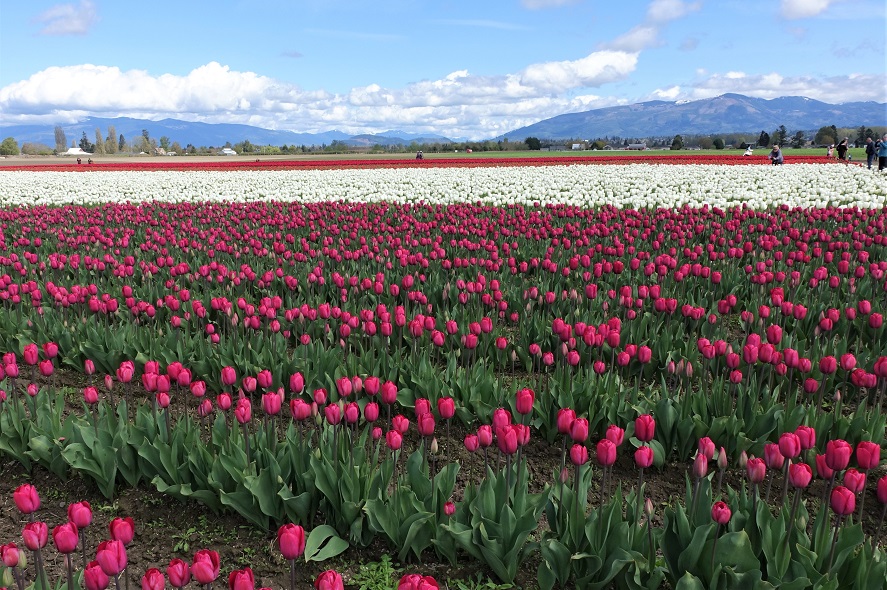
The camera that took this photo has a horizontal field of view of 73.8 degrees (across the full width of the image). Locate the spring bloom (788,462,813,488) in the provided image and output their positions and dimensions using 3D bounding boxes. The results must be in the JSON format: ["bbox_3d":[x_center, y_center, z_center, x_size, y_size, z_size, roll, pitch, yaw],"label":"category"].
[{"bbox_3d":[0.930,0.470,1.536,0.058,0.066,0.058,9,17,33],"label":"spring bloom"}]

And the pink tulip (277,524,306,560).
[{"bbox_3d":[-0.326,0.530,1.268,0.055,0.079,0.055,-4,14,-16],"label":"pink tulip"}]

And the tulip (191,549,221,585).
[{"bbox_3d":[-0.479,0.549,1.192,0.058,0.073,0.058,-7,15,-25],"label":"tulip"}]

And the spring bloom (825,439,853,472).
[{"bbox_3d":[0.986,0.400,1.471,0.058,0.080,0.058,0,14,0],"label":"spring bloom"}]

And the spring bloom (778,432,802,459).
[{"bbox_3d":[0.957,0.416,1.630,0.059,0.071,0.059,8,16,32],"label":"spring bloom"}]

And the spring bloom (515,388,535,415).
[{"bbox_3d":[0.239,0.312,1.732,0.053,0.076,0.053,0,14,0],"label":"spring bloom"}]

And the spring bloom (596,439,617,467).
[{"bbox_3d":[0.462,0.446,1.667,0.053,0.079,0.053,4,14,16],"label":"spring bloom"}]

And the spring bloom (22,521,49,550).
[{"bbox_3d":[-0.969,0.573,1.403,0.050,0.070,0.050,-11,17,-37],"label":"spring bloom"}]

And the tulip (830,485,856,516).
[{"bbox_3d":[0.955,0.491,1.409,0.057,0.069,0.057,10,17,36],"label":"tulip"}]

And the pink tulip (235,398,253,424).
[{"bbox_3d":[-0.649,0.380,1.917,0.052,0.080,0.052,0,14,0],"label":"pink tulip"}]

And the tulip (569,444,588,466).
[{"bbox_3d":[0.368,0.438,1.608,0.048,0.056,0.048,0,14,0],"label":"tulip"}]

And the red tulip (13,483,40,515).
[{"bbox_3d":[-0.979,0.480,1.391,0.063,0.071,0.063,-11,18,-37],"label":"red tulip"}]

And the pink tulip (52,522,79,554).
[{"bbox_3d":[-0.880,0.567,1.377,0.050,0.076,0.050,-10,17,-35],"label":"pink tulip"}]

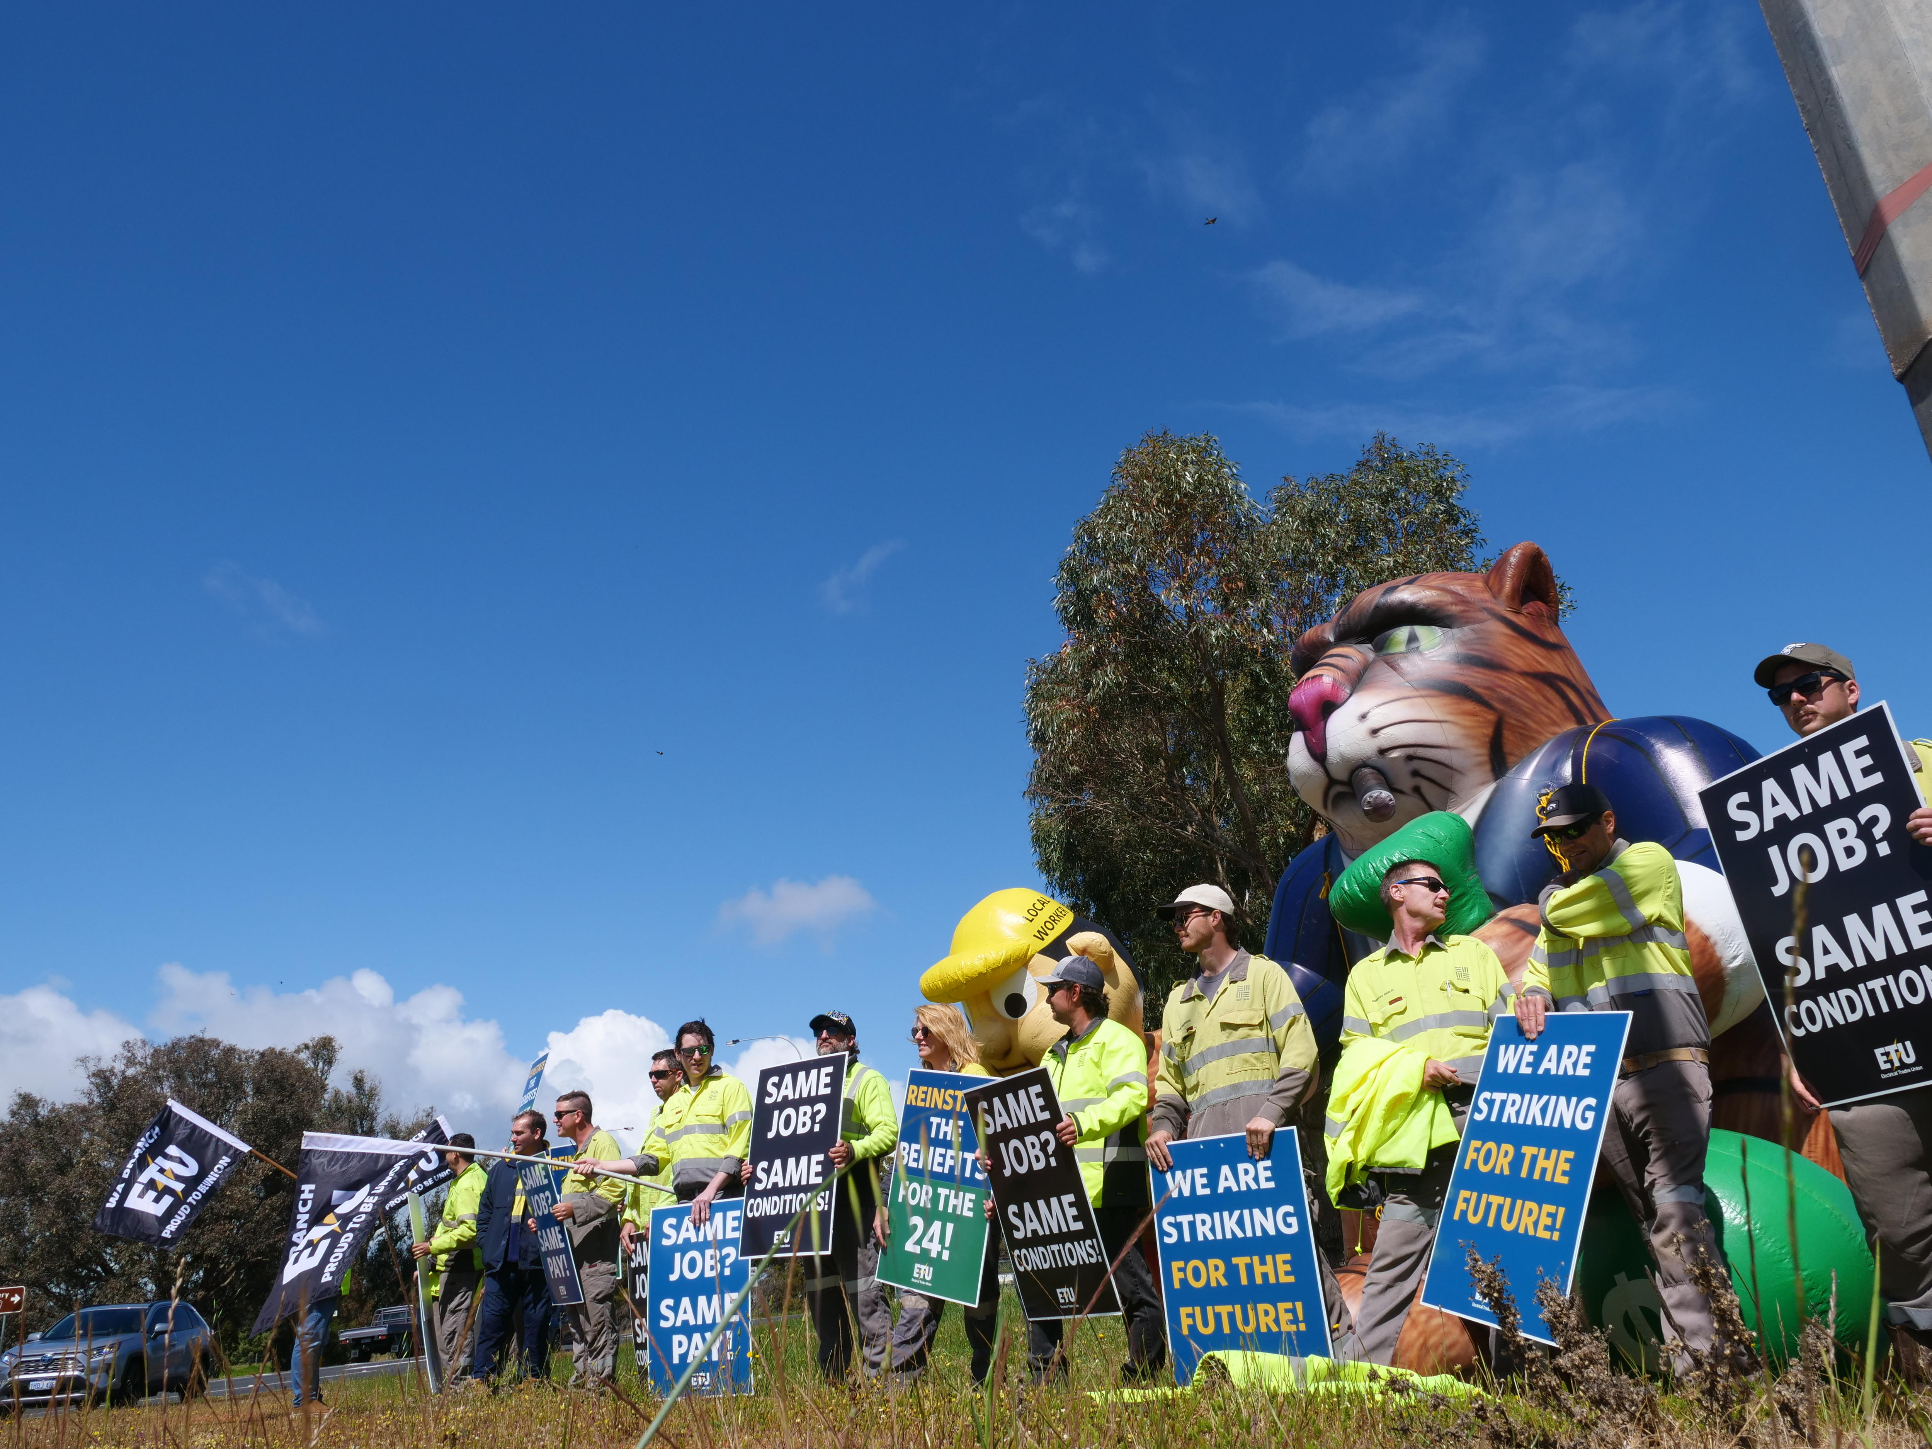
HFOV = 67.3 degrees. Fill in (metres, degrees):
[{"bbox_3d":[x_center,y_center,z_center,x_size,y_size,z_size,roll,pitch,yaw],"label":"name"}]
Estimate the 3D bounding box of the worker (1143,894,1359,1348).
[{"bbox_3d":[1.075,1.505,5.664,0.640,1.820,0.450,-20,-27,36],"label":"worker"}]

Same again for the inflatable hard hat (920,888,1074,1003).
[{"bbox_3d":[0.157,1.104,7.345,0.870,0.450,0.720,-19,-7,-41],"label":"inflatable hard hat"}]

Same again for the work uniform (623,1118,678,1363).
[{"bbox_3d":[-1.806,2.988,8.492,0.560,1.460,0.380,-19,-27,35],"label":"work uniform"}]

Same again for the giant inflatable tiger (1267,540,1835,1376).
[{"bbox_3d":[2.399,0.822,6.574,2.050,3.800,2.200,13,-27,-30],"label":"giant inflatable tiger"}]

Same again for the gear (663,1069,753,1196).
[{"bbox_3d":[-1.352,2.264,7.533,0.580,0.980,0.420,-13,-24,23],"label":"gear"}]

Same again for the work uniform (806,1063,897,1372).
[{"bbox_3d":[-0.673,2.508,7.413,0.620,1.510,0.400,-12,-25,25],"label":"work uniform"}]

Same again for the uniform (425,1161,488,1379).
[{"bbox_3d":[-3.881,4.155,11.089,0.450,1.600,0.520,0,-22,-7],"label":"uniform"}]

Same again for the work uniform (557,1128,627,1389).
[{"bbox_3d":[-2.376,3.361,9.229,0.460,1.580,0.500,8,-24,-26],"label":"work uniform"}]

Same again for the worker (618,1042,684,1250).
[{"bbox_3d":[-1.759,2.773,8.351,0.580,1.800,0.420,-19,-27,35],"label":"worker"}]

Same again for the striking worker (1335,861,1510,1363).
[{"bbox_3d":[1.621,1.359,5.217,0.620,1.770,0.470,-15,-27,30],"label":"striking worker"}]

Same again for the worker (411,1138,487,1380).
[{"bbox_3d":[-3.841,3.987,10.836,0.480,1.770,0.500,6,-24,-17],"label":"worker"}]

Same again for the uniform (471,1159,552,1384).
[{"bbox_3d":[-3.136,3.755,10.091,0.560,1.510,0.380,-12,-25,23],"label":"uniform"}]

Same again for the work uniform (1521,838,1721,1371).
[{"bbox_3d":[2.027,1.130,4.455,0.480,1.600,0.580,5,-23,-20],"label":"work uniform"}]

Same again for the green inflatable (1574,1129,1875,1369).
[{"bbox_3d":[2.610,1.755,4.987,0.900,0.820,0.930,10,-25,-26],"label":"green inflatable"}]

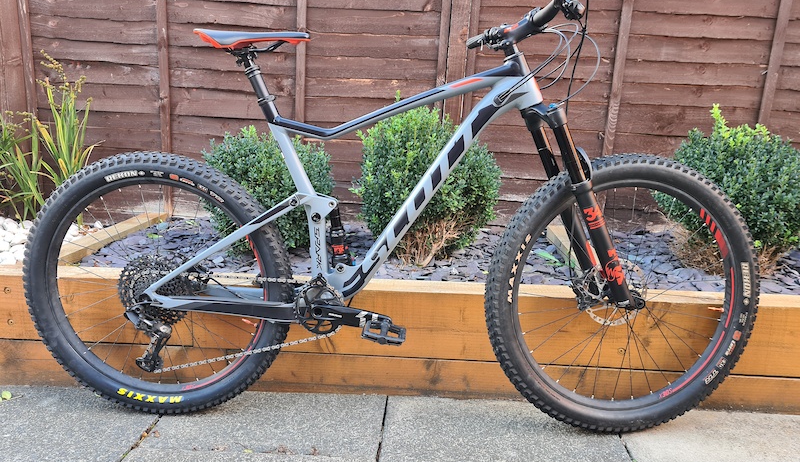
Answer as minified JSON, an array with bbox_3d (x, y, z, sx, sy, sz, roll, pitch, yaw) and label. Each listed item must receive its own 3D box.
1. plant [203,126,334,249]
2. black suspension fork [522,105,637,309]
[{"bbox_3d":[-0.443,-0.136,2.030,0.445,0.440,0.420,2,13,2],"label":"plant"},{"bbox_3d":[0.439,-0.054,1.489,0.115,0.560,0.185,-24,10,-3],"label":"black suspension fork"}]

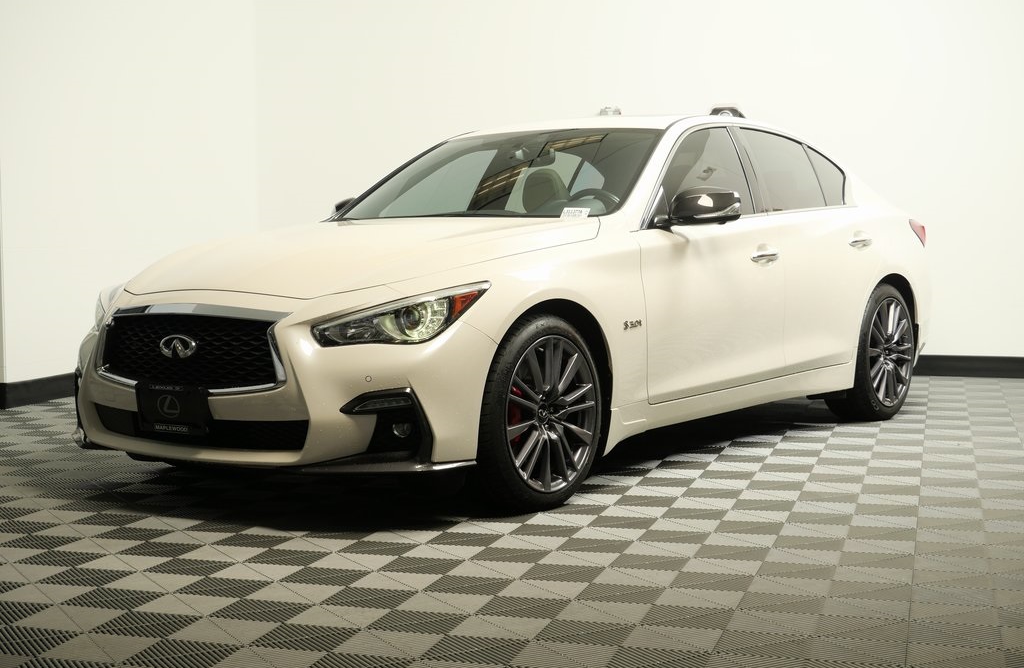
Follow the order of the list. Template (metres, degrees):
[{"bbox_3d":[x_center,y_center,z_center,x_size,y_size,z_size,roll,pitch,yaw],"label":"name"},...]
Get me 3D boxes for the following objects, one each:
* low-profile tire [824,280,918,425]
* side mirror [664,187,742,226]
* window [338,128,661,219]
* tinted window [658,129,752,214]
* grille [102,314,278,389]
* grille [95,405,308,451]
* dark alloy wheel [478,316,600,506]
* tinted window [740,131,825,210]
[{"bbox_3d":[1.748,0.089,7.246,0.265,0.670,0.670,2,5,37],"label":"low-profile tire"},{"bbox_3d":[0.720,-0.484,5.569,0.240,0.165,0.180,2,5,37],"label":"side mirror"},{"bbox_3d":[-0.056,-0.642,6.068,1.370,0.110,0.790,2,37,37],"label":"window"},{"bbox_3d":[0.717,-0.644,5.873,0.090,0.440,0.920,-31,-15,34],"label":"tinted window"},{"bbox_3d":[-1.044,0.051,4.789,0.850,0.230,0.110,2,5,37],"label":"grille"},{"bbox_3d":[-1.043,0.298,4.805,1.010,0.120,0.120,2,5,37],"label":"grille"},{"bbox_3d":[0.044,0.250,4.967,0.245,0.675,0.675,2,5,37],"label":"dark alloy wheel"},{"bbox_3d":[1.204,-0.714,6.518,0.090,0.420,0.780,-31,-15,34],"label":"tinted window"}]

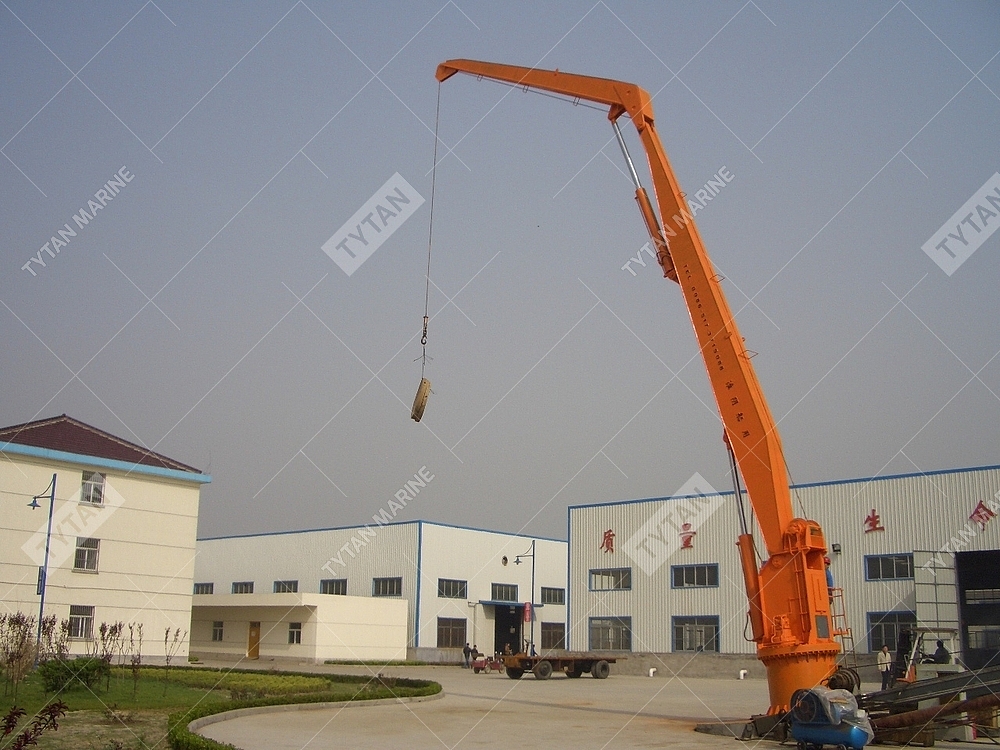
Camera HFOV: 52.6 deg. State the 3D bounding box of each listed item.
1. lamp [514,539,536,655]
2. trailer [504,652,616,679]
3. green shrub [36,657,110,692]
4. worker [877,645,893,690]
[{"bbox_3d":[1.455,14.068,61.794,1.450,7.804,0.500,-7,-17,29],"label":"lamp"},{"bbox_3d":[3.225,15.055,52.367,2.350,1.300,6.559,-12,-20,41],"label":"trailer"},{"bbox_3d":[-11.984,8.417,28.518,1.800,0.920,1.200,7,-16,-22],"label":"green shrub"},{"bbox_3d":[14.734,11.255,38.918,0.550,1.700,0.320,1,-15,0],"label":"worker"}]

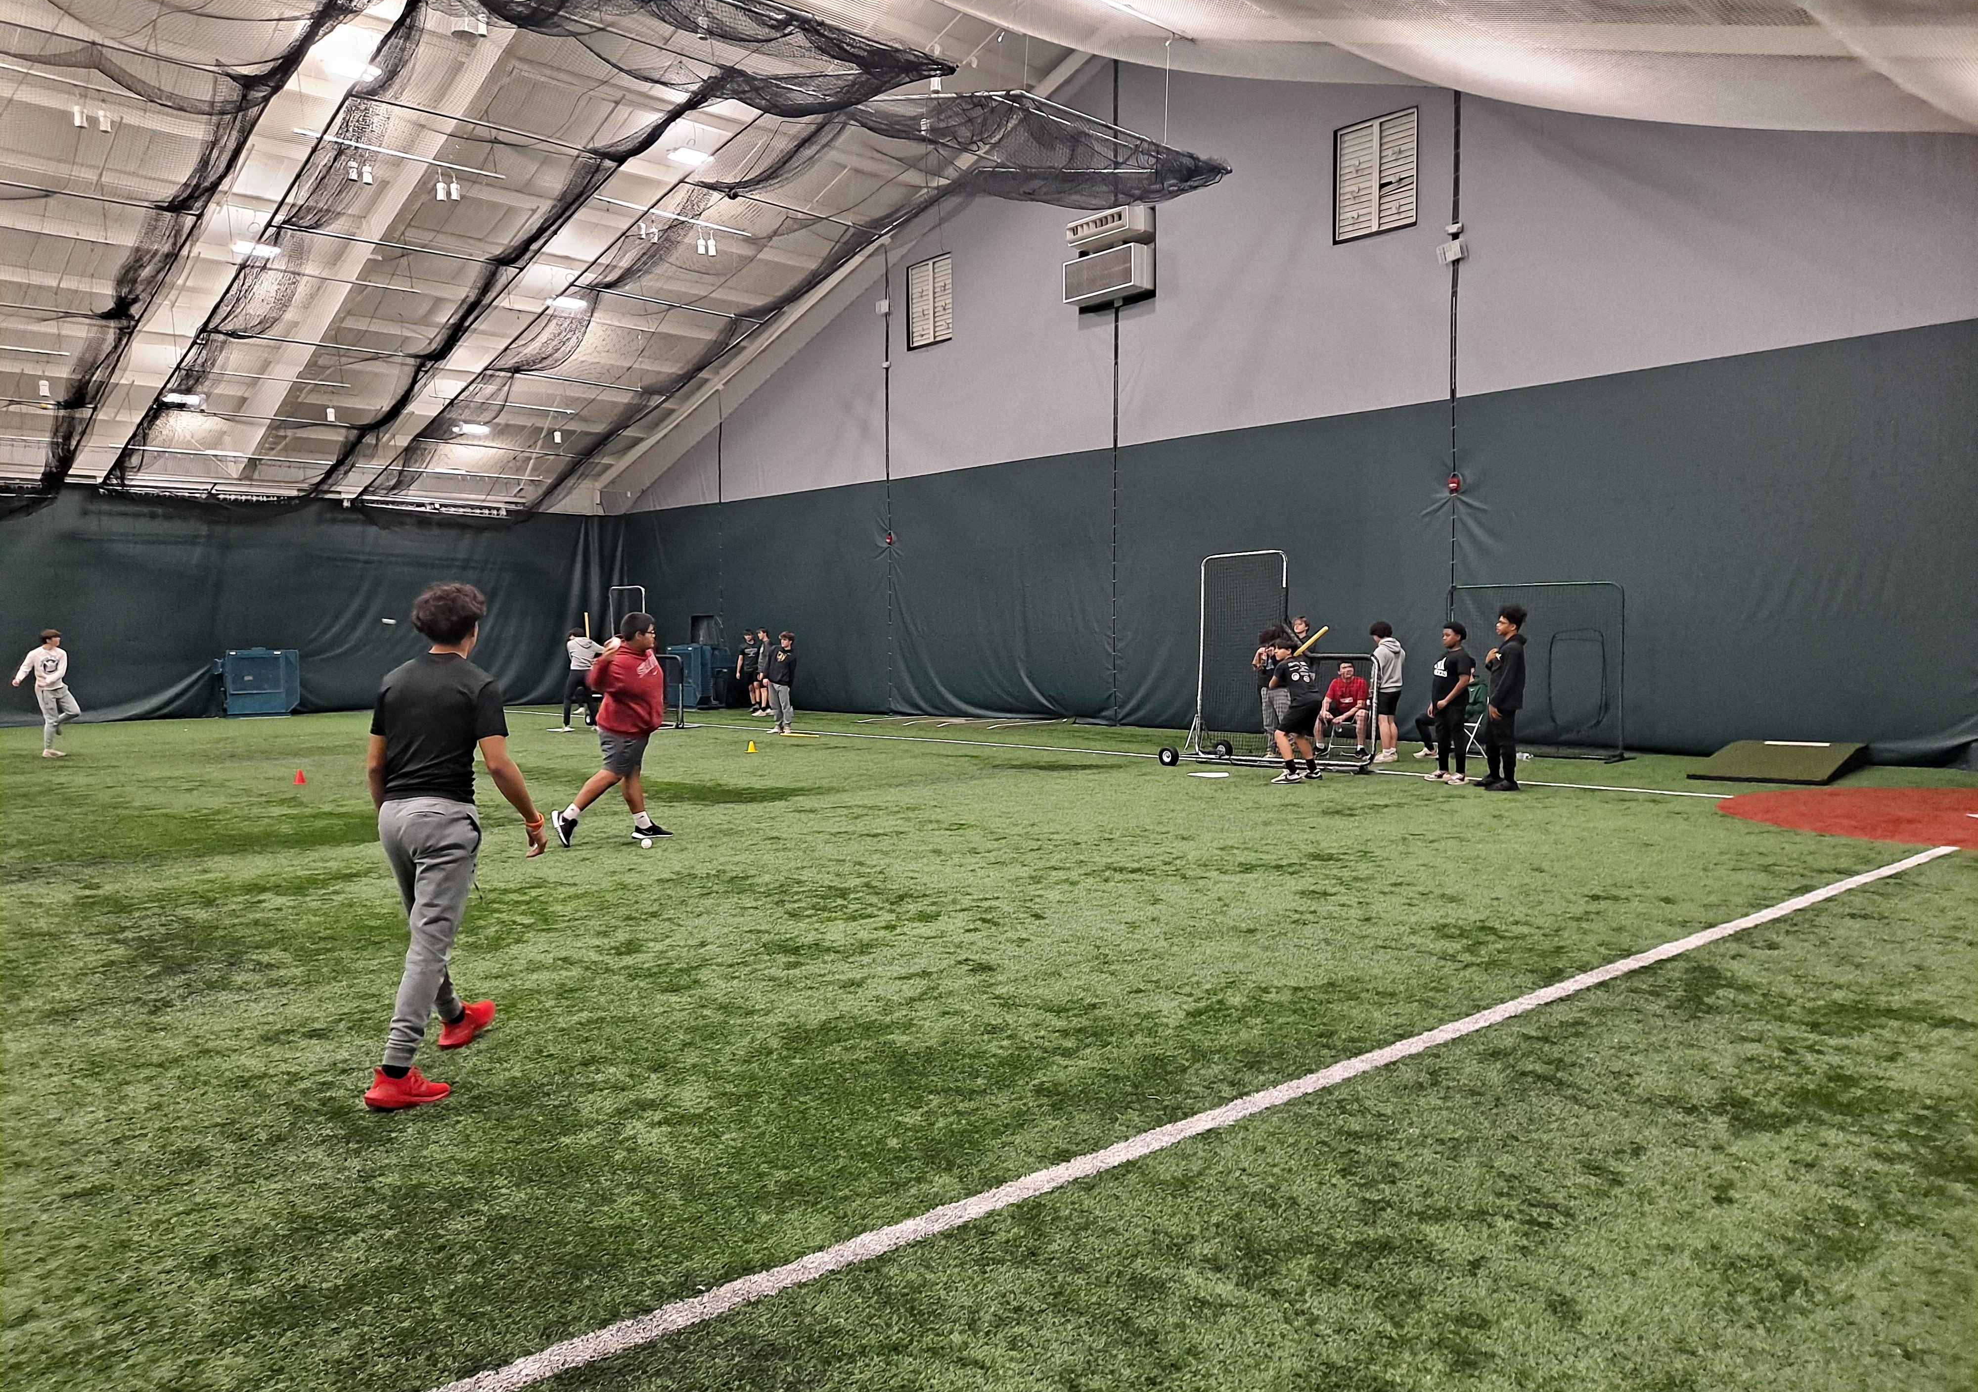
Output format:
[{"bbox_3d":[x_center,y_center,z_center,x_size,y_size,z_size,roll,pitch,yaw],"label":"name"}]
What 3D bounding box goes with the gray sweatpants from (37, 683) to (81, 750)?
[{"bbox_3d":[-12.910,0.283,19.841,0.500,0.900,0.460,1,2,27],"label":"gray sweatpants"}]

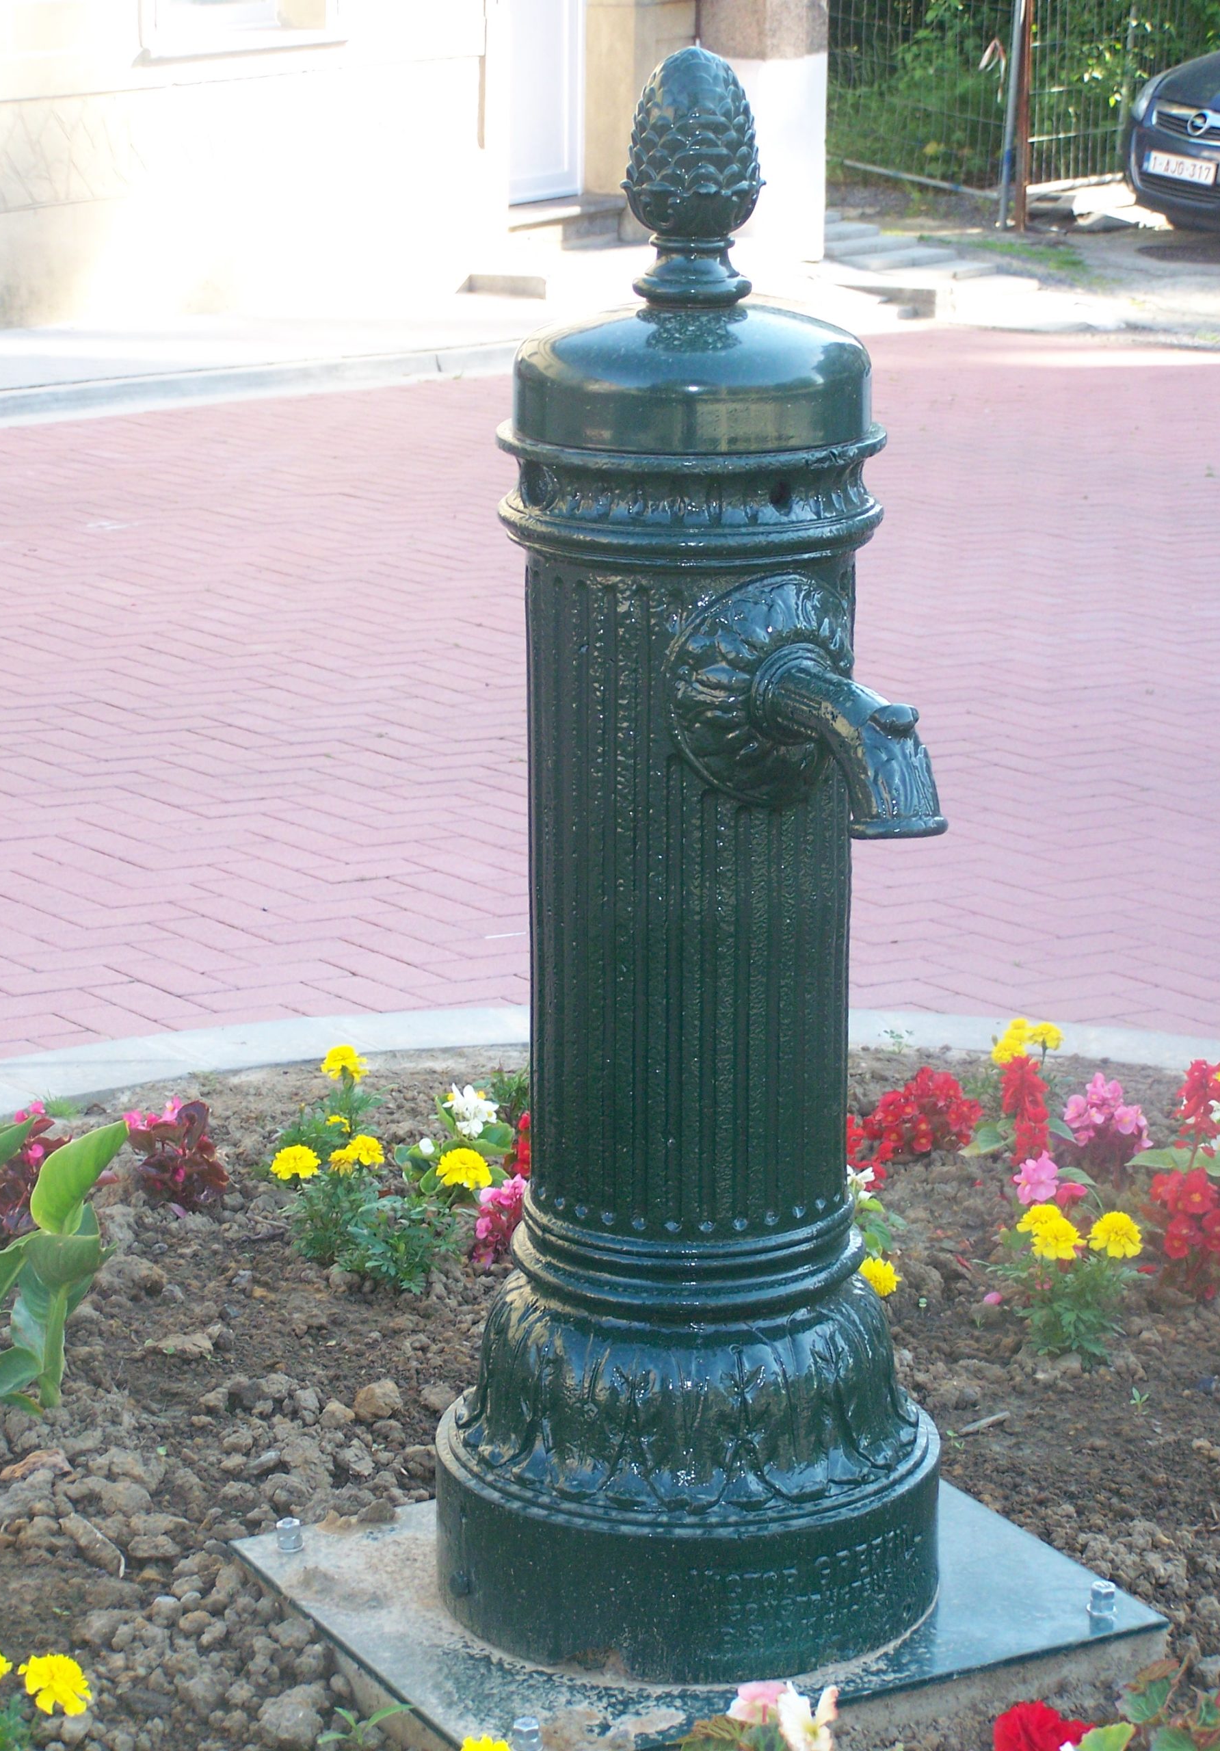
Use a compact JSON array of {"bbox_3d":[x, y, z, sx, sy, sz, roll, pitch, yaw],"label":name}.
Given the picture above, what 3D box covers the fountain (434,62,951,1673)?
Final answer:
[{"bbox_3d":[0.094,-0.009,3.223,0.415,1.239,0.538,-8,17,-28],"label":"fountain"}]

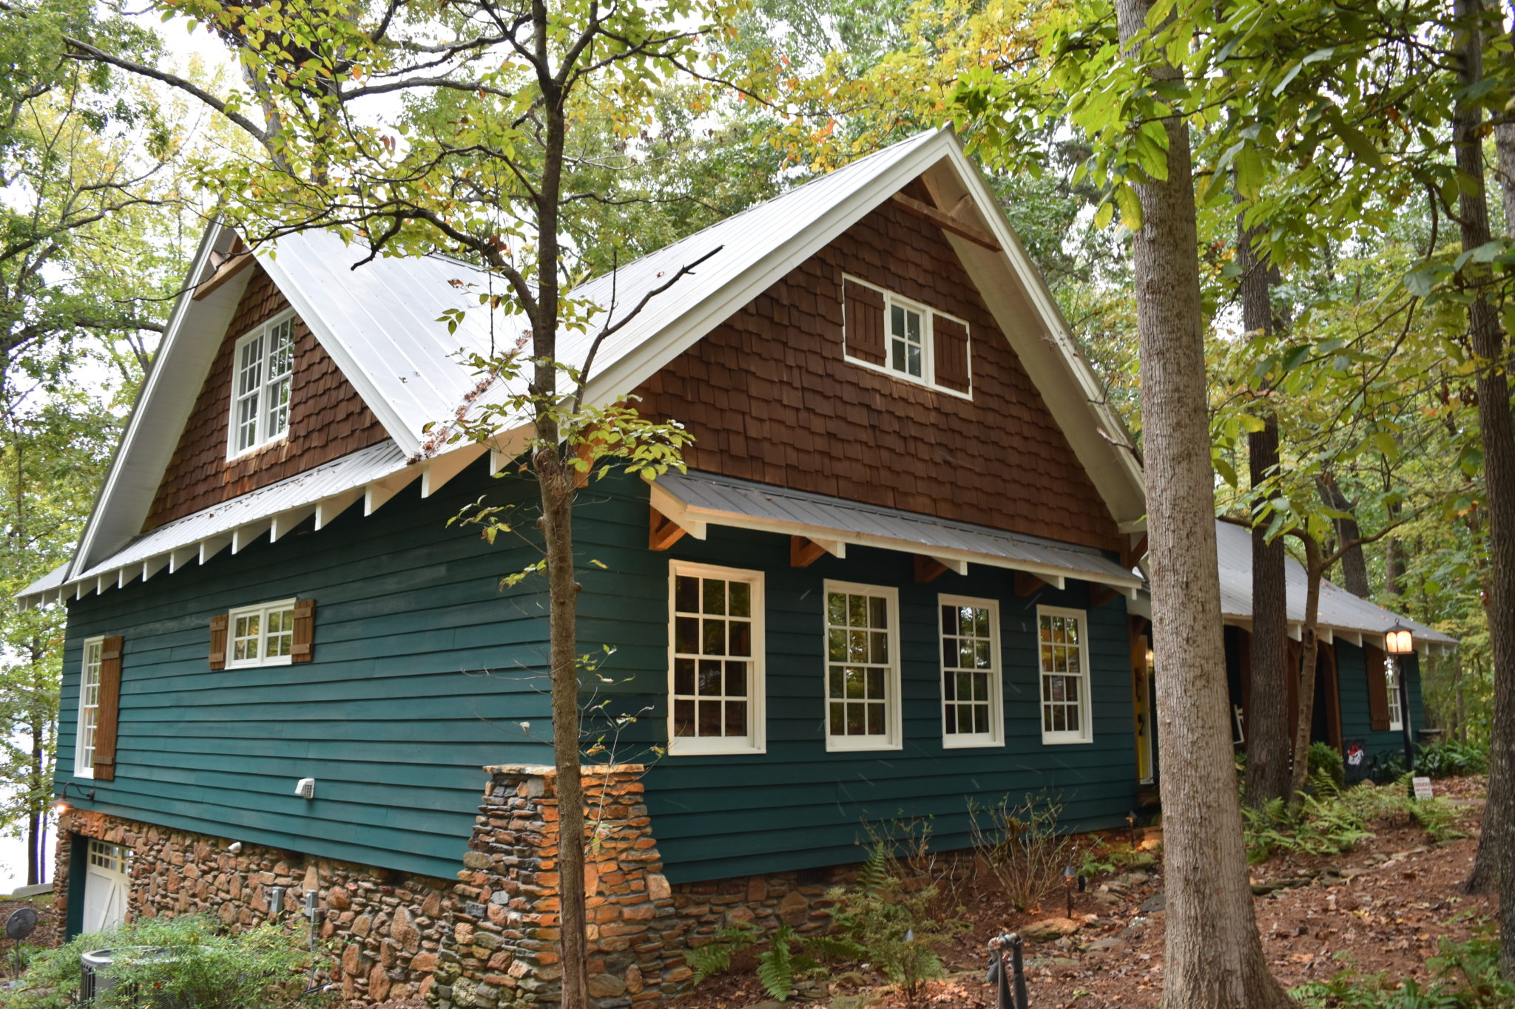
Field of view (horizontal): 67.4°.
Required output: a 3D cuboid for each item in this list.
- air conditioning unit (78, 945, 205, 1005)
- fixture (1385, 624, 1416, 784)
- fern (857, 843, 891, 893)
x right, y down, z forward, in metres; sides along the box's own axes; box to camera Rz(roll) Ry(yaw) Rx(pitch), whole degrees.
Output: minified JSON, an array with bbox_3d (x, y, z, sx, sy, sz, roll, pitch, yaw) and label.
[{"bbox_3d":[-5.294,4.334,9.824,0.860,0.820,0.860,10,-15,-44],"label":"air conditioning unit"},{"bbox_3d":[7.847,2.444,13.706,0.260,2.085,0.260,0,-11,-4],"label":"fixture"},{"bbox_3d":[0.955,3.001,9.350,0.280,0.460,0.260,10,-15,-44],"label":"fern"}]

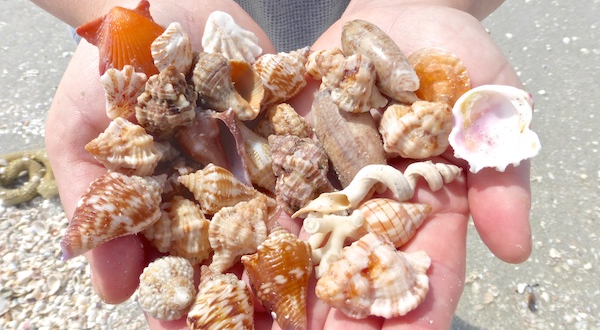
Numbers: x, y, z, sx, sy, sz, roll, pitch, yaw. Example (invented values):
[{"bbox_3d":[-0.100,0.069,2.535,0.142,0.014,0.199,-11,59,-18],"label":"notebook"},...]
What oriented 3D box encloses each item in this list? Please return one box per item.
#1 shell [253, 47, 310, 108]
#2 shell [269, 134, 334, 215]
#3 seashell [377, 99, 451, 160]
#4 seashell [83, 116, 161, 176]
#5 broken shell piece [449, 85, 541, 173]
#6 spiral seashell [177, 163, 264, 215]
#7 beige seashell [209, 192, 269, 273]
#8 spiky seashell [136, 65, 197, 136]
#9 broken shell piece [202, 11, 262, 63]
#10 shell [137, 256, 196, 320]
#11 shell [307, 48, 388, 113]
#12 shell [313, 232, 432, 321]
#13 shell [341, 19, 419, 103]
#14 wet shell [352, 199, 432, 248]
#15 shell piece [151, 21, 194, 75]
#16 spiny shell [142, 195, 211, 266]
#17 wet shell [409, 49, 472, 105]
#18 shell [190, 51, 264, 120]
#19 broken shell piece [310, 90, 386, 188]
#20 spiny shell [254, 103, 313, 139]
[{"bbox_3d":[-0.007,-0.039,0.192,0.022,0.019,0.032,29,60,19],"label":"shell"},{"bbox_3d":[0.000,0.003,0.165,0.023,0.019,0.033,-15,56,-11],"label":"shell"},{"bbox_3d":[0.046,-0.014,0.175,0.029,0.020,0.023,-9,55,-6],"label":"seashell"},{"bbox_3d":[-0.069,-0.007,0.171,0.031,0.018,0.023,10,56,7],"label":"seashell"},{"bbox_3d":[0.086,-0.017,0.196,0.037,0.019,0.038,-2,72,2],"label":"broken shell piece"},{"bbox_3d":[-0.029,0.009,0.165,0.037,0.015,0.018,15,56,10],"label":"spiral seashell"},{"bbox_3d":[-0.022,0.024,0.154,0.017,0.013,0.030,20,57,14],"label":"beige seashell"},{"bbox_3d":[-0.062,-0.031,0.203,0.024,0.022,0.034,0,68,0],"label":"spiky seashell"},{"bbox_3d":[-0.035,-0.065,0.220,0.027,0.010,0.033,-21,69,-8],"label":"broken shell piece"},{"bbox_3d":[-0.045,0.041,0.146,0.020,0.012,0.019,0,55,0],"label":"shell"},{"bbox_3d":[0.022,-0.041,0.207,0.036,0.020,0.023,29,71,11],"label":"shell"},{"bbox_3d":[0.025,0.037,0.148,0.039,0.020,0.027,-12,56,-8],"label":"shell"},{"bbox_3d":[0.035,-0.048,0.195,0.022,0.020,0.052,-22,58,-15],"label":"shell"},{"bbox_3d":[0.041,0.025,0.187,0.036,0.018,0.020,-22,69,-9],"label":"wet shell"},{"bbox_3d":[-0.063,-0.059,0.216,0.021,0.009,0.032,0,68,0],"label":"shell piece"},{"bbox_3d":[-0.053,0.029,0.188,0.026,0.021,0.026,-13,68,-5],"label":"spiny shell"},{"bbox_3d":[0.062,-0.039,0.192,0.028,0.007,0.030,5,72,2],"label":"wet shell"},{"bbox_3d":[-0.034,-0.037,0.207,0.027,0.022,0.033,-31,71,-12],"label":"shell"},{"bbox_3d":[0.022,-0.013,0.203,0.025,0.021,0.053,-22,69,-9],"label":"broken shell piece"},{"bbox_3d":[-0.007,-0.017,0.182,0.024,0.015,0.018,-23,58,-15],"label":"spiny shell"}]

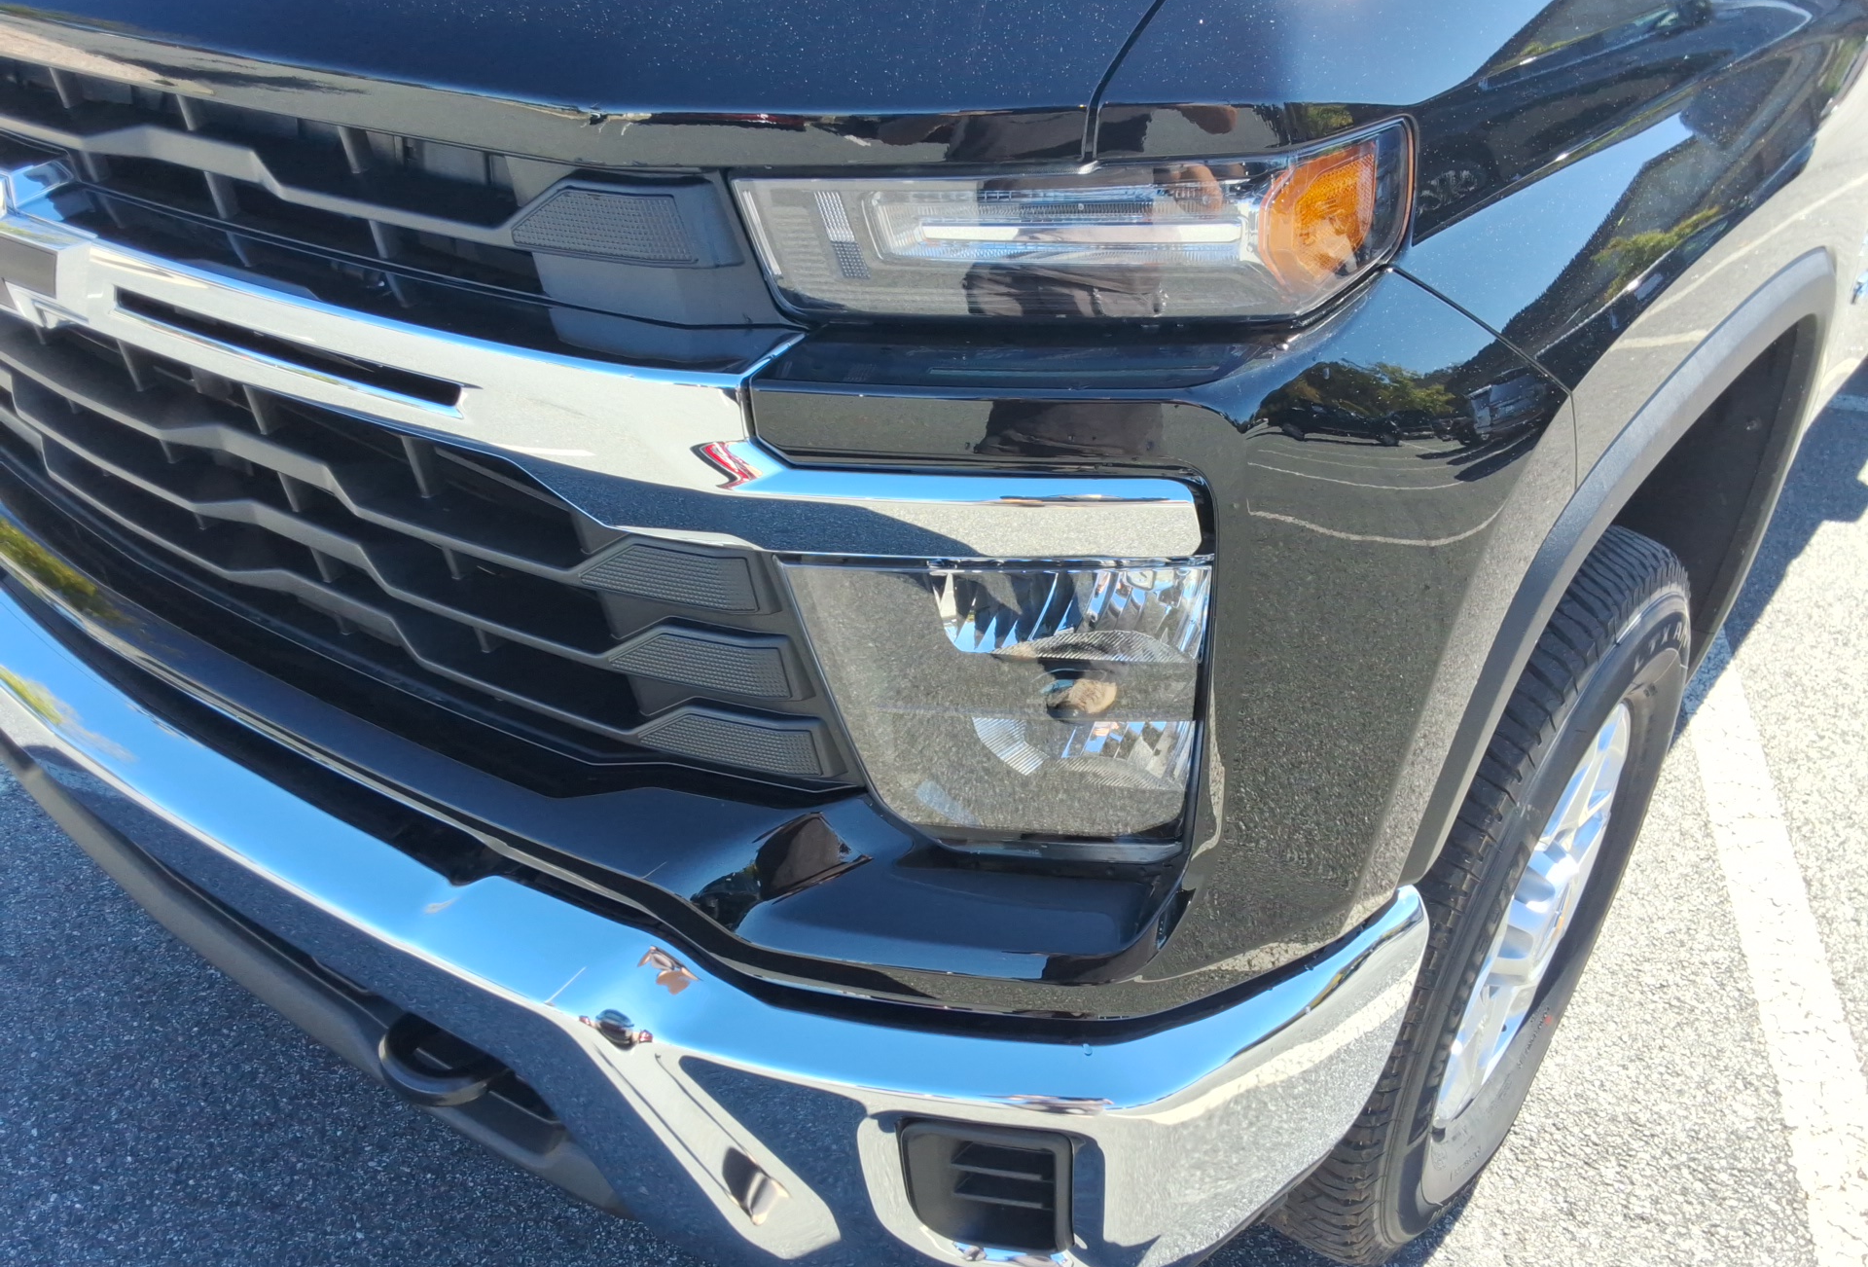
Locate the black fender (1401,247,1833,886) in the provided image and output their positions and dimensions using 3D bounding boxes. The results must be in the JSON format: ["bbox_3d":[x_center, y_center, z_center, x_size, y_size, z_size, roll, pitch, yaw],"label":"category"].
[{"bbox_3d":[0.629,-0.059,1.358,0.110,0.585,1.140,24,37,34],"label":"black fender"}]

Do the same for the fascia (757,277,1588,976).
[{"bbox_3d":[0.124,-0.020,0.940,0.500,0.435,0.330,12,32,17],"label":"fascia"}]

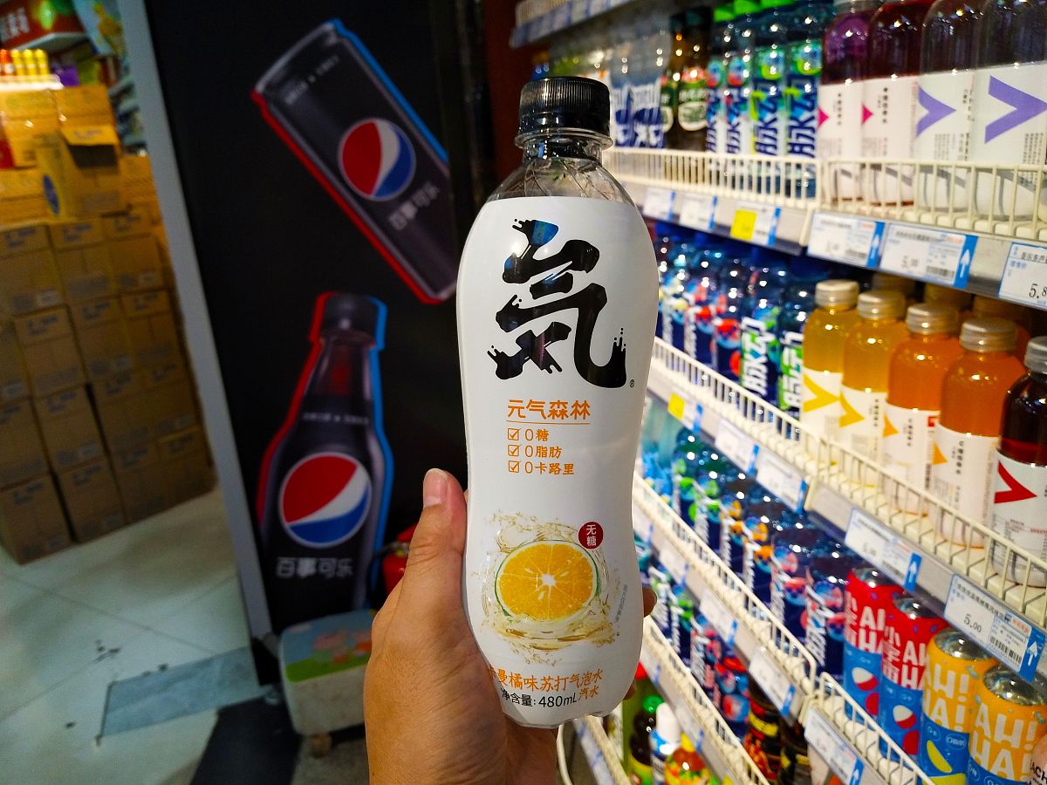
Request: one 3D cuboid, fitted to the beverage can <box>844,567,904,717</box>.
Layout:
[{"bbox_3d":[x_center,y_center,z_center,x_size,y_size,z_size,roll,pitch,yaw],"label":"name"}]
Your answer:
[{"bbox_3d":[0.385,0.277,0.859,0.059,0.174,0.059,-3,19,1],"label":"beverage can"}]

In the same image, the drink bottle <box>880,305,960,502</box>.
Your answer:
[{"bbox_3d":[0.379,0.016,0.741,0.067,0.193,0.067,-10,19,-11],"label":"drink bottle"}]

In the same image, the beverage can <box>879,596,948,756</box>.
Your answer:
[{"bbox_3d":[0.407,0.296,0.821,0.058,0.162,0.058,-6,18,2],"label":"beverage can"}]

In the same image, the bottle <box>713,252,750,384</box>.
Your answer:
[{"bbox_3d":[0.289,-0.086,1.085,0.067,0.197,0.067,-9,20,-14],"label":"bottle"}]

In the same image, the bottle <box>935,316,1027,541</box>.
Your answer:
[{"bbox_3d":[0.406,0.039,0.707,0.063,0.201,0.063,-9,20,-14],"label":"bottle"}]

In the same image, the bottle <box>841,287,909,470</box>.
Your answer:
[{"bbox_3d":[0.362,-0.003,0.804,0.067,0.193,0.067,-10,19,-11],"label":"bottle"}]

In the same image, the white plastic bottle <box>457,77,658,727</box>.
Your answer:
[{"bbox_3d":[0.013,0.004,0.275,0.067,0.213,0.067,1,7,5],"label":"white plastic bottle"}]

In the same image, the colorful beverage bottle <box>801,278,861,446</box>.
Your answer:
[{"bbox_3d":[0.348,-0.022,0.889,0.063,0.201,0.063,-9,20,-14],"label":"colorful beverage bottle"}]

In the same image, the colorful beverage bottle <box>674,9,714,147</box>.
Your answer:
[{"bbox_3d":[0.241,-0.399,1.056,0.067,0.216,0.067,-10,19,-11],"label":"colorful beverage bottle"}]

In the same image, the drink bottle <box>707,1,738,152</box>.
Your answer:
[{"bbox_3d":[0.261,-0.372,0.982,0.068,0.212,0.068,-10,19,-11],"label":"drink bottle"}]

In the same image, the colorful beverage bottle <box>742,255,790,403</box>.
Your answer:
[{"bbox_3d":[0.311,-0.063,1.016,0.067,0.197,0.067,-9,20,-14],"label":"colorful beverage bottle"}]

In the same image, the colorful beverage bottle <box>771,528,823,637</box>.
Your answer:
[{"bbox_3d":[0.355,0.219,1.009,0.067,0.197,0.067,-9,20,-14],"label":"colorful beverage bottle"}]

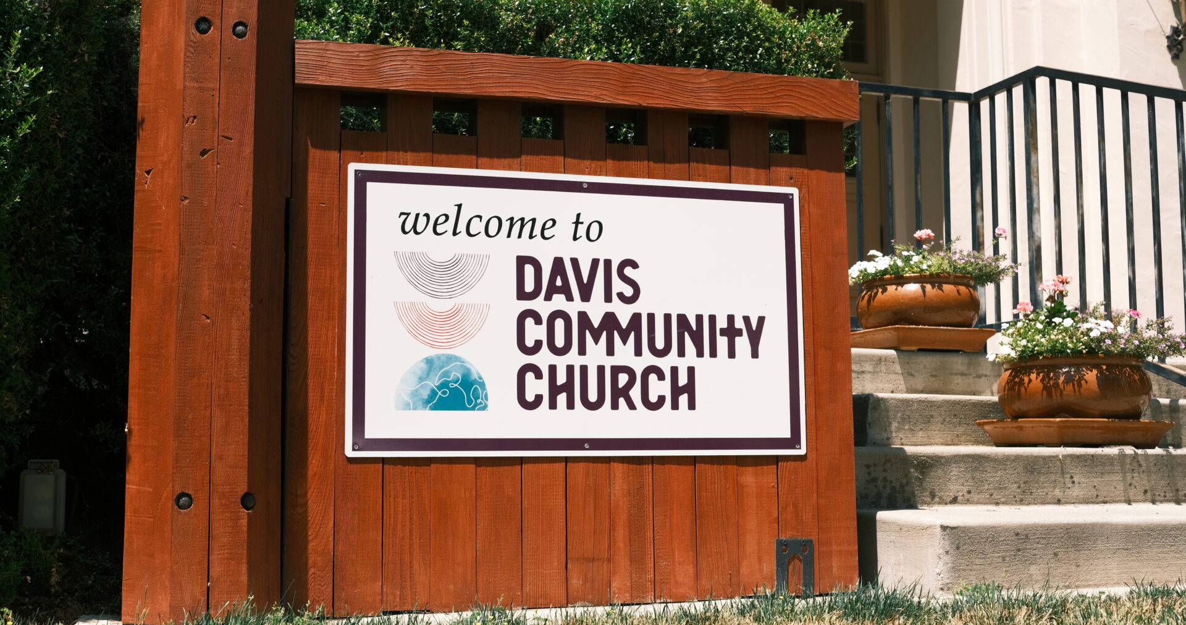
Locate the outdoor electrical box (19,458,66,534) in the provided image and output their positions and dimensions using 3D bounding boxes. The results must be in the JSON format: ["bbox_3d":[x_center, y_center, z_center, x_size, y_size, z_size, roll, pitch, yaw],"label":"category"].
[{"bbox_3d":[-1.426,0.480,3.500,0.095,0.190,0.070,0,-7,-3],"label":"outdoor electrical box"}]

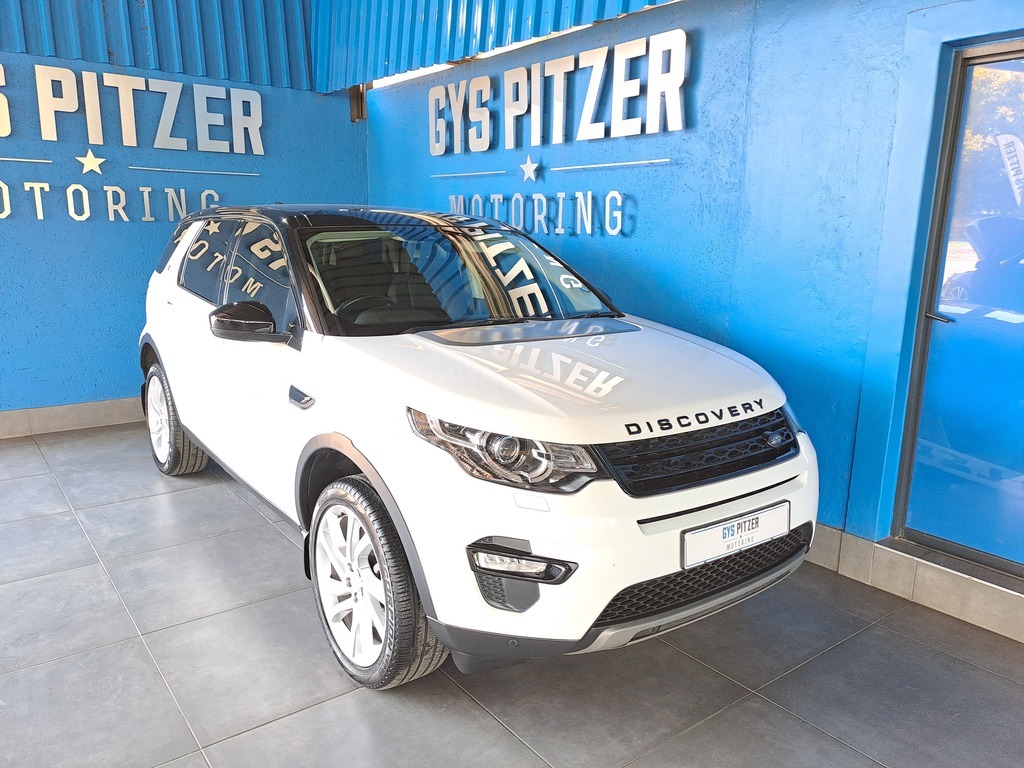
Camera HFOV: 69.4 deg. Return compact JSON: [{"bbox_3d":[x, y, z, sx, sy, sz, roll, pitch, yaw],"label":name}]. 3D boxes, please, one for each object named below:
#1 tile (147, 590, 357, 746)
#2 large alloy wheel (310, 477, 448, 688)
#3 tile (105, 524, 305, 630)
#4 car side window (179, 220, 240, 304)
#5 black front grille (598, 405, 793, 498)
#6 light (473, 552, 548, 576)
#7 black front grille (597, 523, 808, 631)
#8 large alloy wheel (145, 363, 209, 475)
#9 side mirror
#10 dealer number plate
[{"bbox_3d":[-0.854,0.988,2.749,0.800,0.012,0.804,-7,14,-37],"label":"tile"},{"bbox_3d":[-0.456,0.655,2.558,0.250,0.725,0.728,-7,14,-37],"label":"large alloy wheel"},{"bbox_3d":[-1.346,0.857,3.373,0.800,0.012,0.804,-7,14,-37],"label":"tile"},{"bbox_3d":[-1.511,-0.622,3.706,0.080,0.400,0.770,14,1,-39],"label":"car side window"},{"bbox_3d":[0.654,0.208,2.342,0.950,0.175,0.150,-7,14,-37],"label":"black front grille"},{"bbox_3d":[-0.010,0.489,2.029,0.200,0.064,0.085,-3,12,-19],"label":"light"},{"bbox_3d":[0.689,0.602,2.384,1.110,0.175,0.120,-7,14,-37],"label":"black front grille"},{"bbox_3d":[-2.118,0.210,4.689,0.245,0.730,0.730,-7,14,-37],"label":"large alloy wheel"},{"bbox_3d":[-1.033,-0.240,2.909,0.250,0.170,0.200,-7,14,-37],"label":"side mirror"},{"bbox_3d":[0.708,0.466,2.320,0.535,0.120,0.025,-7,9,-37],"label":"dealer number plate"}]

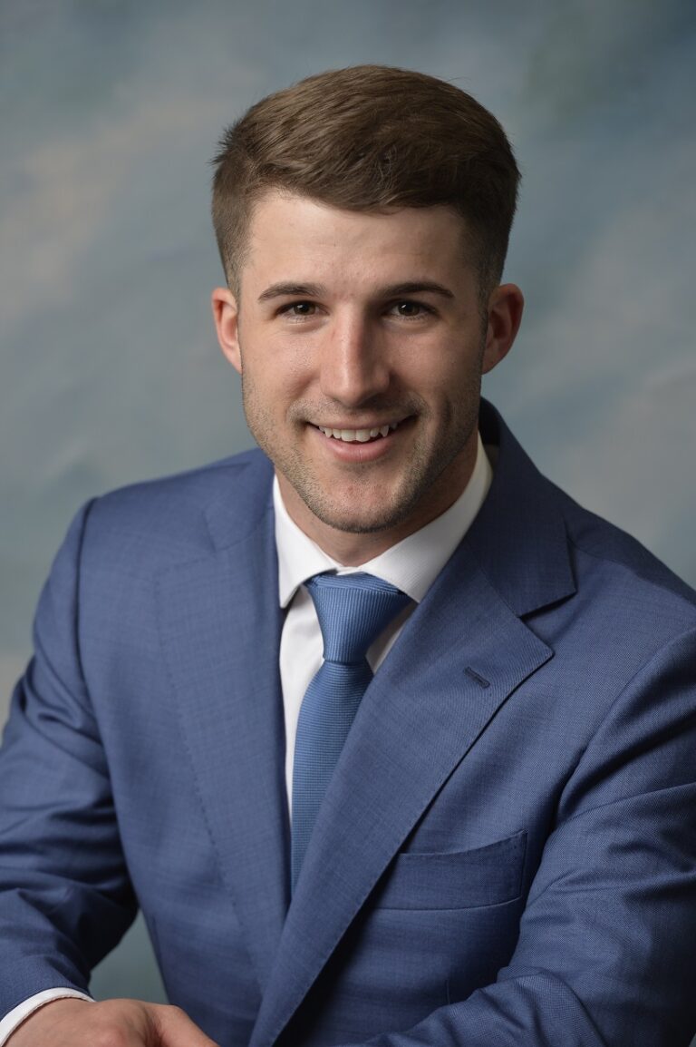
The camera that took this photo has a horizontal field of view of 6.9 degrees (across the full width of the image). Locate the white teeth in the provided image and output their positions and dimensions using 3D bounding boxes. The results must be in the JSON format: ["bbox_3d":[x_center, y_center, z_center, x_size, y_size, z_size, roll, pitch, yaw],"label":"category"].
[{"bbox_3d":[0.006,-0.055,3.440,0.050,0.013,0.019,-1,6,4],"label":"white teeth"}]

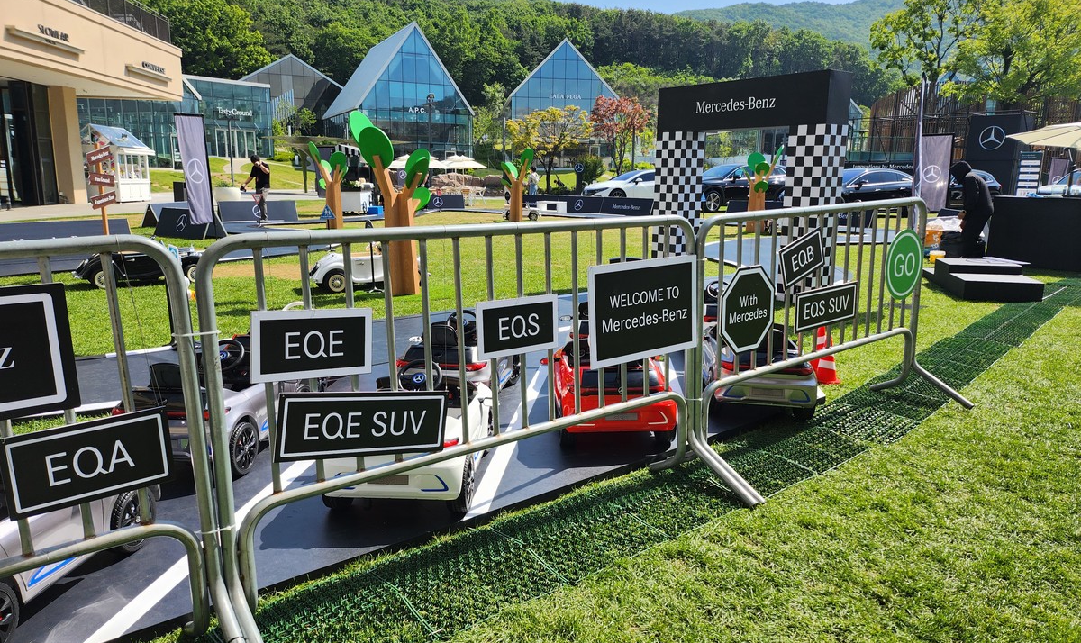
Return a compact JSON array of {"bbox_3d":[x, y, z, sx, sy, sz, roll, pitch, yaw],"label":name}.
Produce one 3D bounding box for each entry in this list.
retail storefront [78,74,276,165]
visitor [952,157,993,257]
[{"bbox_3d":[-30.022,-15.891,58.407,7.500,6.400,16.000,8,13,30],"label":"retail storefront"},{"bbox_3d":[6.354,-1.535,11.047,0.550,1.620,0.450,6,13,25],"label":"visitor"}]

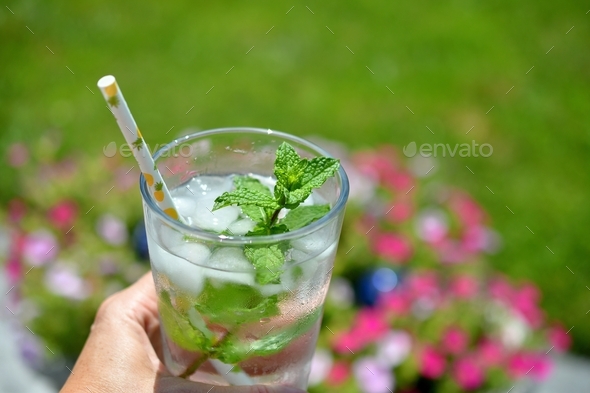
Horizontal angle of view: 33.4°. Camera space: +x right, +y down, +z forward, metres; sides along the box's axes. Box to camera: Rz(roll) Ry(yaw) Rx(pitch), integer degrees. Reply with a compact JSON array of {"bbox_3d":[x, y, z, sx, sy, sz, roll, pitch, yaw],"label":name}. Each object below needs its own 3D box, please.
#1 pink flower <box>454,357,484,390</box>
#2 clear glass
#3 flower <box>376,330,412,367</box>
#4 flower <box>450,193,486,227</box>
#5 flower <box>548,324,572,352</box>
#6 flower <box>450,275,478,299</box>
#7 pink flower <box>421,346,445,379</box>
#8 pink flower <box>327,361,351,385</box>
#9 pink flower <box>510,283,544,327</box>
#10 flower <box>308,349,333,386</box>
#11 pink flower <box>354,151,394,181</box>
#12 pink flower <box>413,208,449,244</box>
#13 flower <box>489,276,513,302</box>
[{"bbox_3d":[0.277,0.283,1.570,0.052,0.044,0.040,0,32,0],"label":"pink flower"},{"bbox_3d":[-0.023,0.037,0.432,0.085,0.106,0.085,4,34,0],"label":"clear glass"},{"bbox_3d":[0.162,0.247,1.600,0.057,0.047,0.042,0,32,0],"label":"flower"},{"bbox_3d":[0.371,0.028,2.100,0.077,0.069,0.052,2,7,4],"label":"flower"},{"bbox_3d":[0.405,0.217,1.500,0.038,0.038,0.034,-2,33,-6],"label":"flower"},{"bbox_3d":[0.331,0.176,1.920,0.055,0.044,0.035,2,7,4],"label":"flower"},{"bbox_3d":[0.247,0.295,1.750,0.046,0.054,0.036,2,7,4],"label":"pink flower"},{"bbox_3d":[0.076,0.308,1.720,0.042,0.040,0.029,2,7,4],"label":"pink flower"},{"bbox_3d":[0.396,0.186,1.680,0.054,0.060,0.048,0,32,0],"label":"pink flower"},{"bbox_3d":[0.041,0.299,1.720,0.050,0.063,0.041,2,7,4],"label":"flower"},{"bbox_3d":[0.162,-0.064,2.030,0.080,0.052,0.050,0,32,0],"label":"pink flower"},{"bbox_3d":[0.260,0.055,1.870,0.062,0.052,0.045,0,32,0],"label":"pink flower"},{"bbox_3d":[0.357,0.162,1.710,0.045,0.040,0.036,0,32,0],"label":"flower"}]

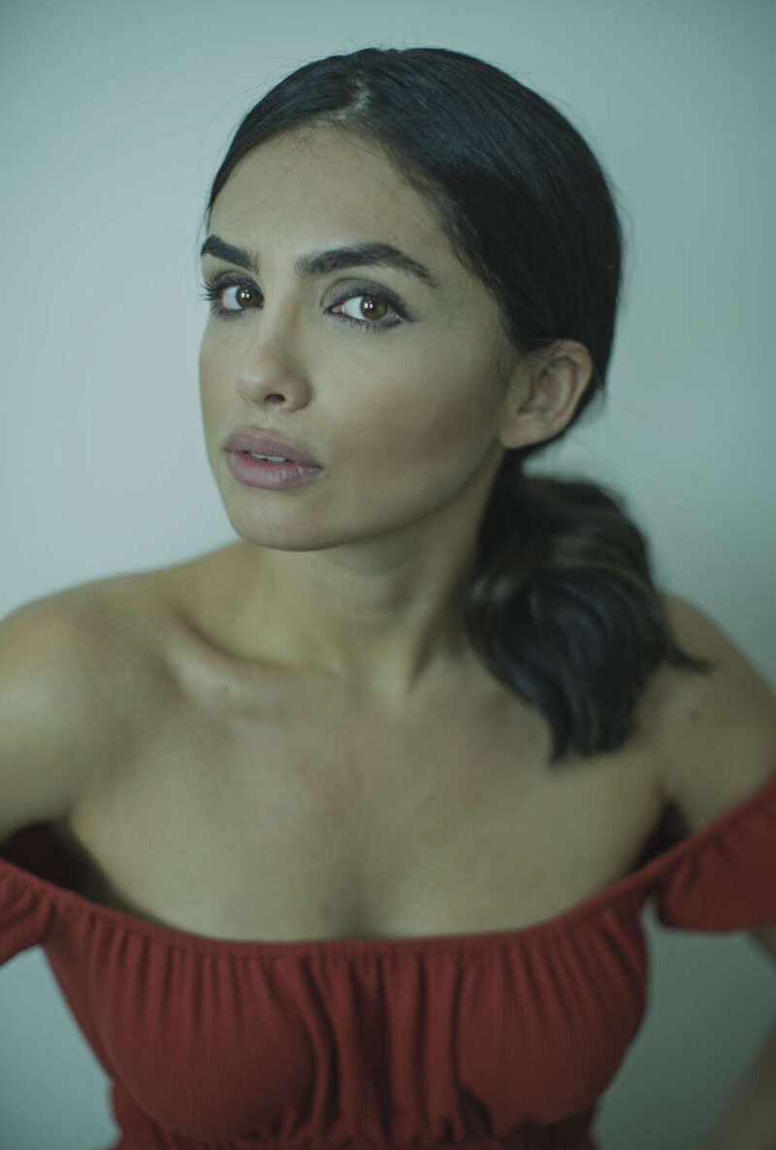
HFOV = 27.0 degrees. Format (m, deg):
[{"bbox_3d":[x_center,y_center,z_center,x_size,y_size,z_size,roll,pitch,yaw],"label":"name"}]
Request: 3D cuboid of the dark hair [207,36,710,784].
[{"bbox_3d":[0.031,-0.081,0.800,0.195,0.355,0.220,0,0,31],"label":"dark hair"}]

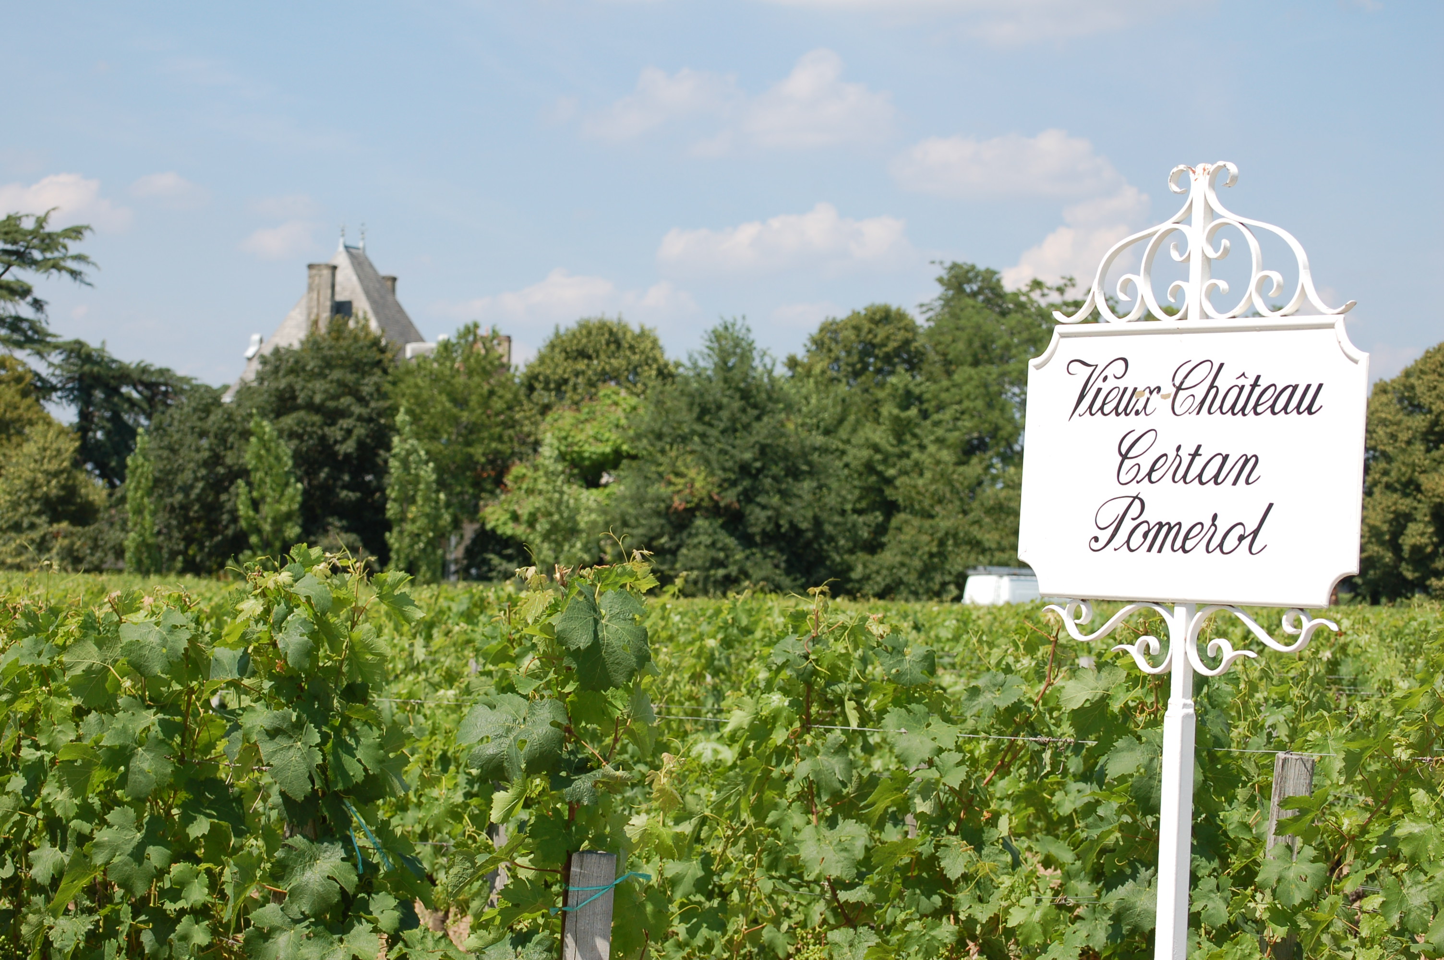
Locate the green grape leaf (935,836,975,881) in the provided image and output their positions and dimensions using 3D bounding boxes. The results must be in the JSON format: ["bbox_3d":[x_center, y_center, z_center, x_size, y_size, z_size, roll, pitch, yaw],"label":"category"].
[{"bbox_3d":[0.448,0.725,6.300,0.076,0.087,0.040,2,-2,4],"label":"green grape leaf"}]

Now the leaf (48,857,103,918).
[{"bbox_3d":[-1.102,0.692,5.600,0.094,0.108,0.050,2,-2,-11],"label":"leaf"}]

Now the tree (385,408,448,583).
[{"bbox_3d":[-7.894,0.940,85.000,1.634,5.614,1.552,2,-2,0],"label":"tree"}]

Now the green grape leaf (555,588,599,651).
[{"bbox_3d":[-0.215,0.208,4.880,0.070,0.092,0.035,1,-10,17],"label":"green grape leaf"}]

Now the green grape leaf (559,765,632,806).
[{"bbox_3d":[-0.190,0.460,4.950,0.104,0.075,0.060,1,-37,15],"label":"green grape leaf"}]

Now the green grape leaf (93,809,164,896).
[{"bbox_3d":[-1.011,0.634,5.600,0.125,0.155,0.045,1,-20,10],"label":"green grape leaf"}]

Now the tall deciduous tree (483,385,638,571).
[{"bbox_3d":[-4.320,0.690,88.000,4.139,6.454,3.932,2,-2,0],"label":"tall deciduous tree"}]

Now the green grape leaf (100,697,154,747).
[{"bbox_3d":[-0.978,0.398,5.400,0.089,0.089,0.045,2,-24,6],"label":"green grape leaf"}]

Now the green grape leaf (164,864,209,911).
[{"bbox_3d":[-0.904,0.688,5.550,0.077,0.085,0.030,1,-20,7],"label":"green grape leaf"}]

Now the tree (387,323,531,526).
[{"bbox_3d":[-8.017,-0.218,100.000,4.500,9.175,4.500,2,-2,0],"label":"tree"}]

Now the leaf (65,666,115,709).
[{"bbox_3d":[-1.077,0.353,5.600,0.083,0.079,0.050,2,-2,-11],"label":"leaf"}]

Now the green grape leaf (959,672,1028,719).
[{"bbox_3d":[0.524,0.416,6.350,0.130,0.100,0.050,1,-27,10],"label":"green grape leaf"}]

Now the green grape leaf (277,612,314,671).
[{"bbox_3d":[-0.681,0.258,5.250,0.061,0.095,0.035,2,-14,-14],"label":"green grape leaf"}]

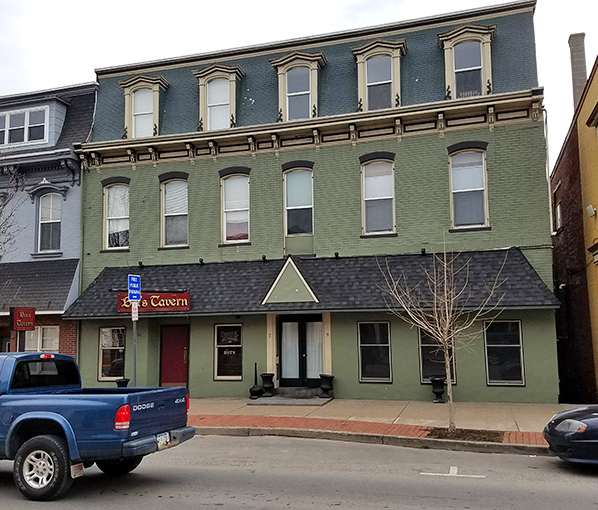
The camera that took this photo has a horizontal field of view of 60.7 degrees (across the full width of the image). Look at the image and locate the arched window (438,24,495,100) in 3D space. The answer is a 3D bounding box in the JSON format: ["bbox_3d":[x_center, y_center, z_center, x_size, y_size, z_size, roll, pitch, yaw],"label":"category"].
[{"bbox_3d":[4.662,-5.372,14.331,1.500,2.100,0.520,-3,-7,15],"label":"arched window"}]

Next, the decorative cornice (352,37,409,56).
[{"bbox_3d":[2.367,-6.087,15.021,1.570,0.420,0.500,-3,-7,15],"label":"decorative cornice"}]

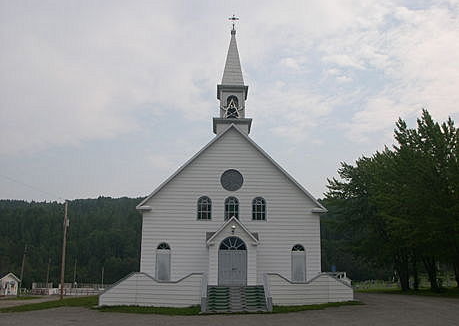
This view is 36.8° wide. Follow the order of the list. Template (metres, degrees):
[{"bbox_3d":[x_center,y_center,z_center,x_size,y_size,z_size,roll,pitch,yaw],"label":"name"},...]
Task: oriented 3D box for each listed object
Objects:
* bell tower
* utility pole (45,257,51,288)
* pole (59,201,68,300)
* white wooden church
[{"bbox_3d":[0.216,-5.956,47.462,2.639,8.932,2.639,1,-10,-3],"label":"bell tower"},{"bbox_3d":[-25.789,15.980,98.406,0.250,4.652,0.250,2,-10,-3],"label":"utility pole"},{"bbox_3d":[-14.794,7.786,61.755,0.300,8.720,0.300,1,-10,-3],"label":"pole"},{"bbox_3d":[-0.308,0.313,50.897,14.920,20.097,21.569,1,-10,-3],"label":"white wooden church"}]

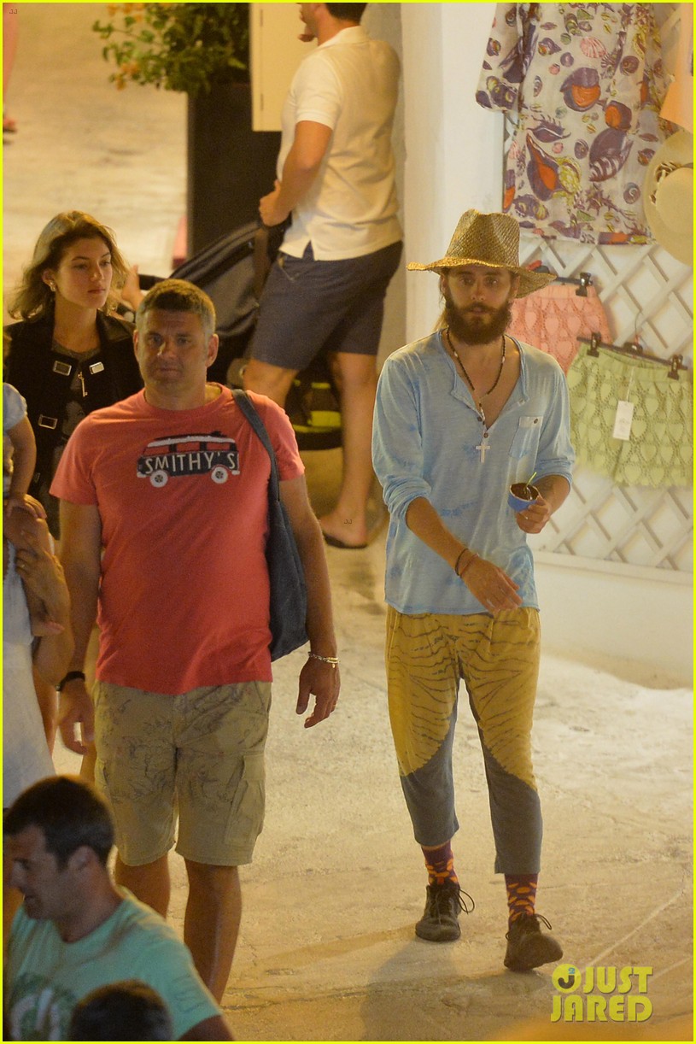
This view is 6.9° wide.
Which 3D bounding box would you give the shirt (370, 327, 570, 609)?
[{"bbox_3d":[0.300,-0.111,13.867,0.480,0.660,0.310,-2,15,-8],"label":"shirt"}]

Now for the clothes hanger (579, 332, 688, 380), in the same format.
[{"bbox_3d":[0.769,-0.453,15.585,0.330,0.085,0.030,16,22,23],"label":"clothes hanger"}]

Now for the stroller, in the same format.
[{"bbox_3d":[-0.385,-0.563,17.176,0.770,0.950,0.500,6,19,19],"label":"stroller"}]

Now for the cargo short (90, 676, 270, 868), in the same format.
[{"bbox_3d":[-0.372,0.530,13.012,0.390,0.470,0.290,3,18,9],"label":"cargo short"}]

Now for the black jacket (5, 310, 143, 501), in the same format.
[{"bbox_3d":[-0.678,-0.289,14.389,0.410,0.500,0.270,-2,15,-6],"label":"black jacket"}]

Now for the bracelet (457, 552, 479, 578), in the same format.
[{"bbox_3d":[0.284,0.100,13.758,0.030,0.056,0.066,38,73,20],"label":"bracelet"}]

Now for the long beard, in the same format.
[{"bbox_3d":[0.307,-0.481,13.707,0.165,0.135,0.120,-1,7,-3],"label":"long beard"}]

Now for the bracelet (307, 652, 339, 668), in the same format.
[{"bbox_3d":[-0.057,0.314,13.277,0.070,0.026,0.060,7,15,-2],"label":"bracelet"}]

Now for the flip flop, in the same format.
[{"bbox_3d":[-0.034,0.049,17.811,0.270,0.050,0.105,14,20,42],"label":"flip flop"}]

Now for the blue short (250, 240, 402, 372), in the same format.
[{"bbox_3d":[-0.058,-0.630,16.421,0.380,0.420,0.360,6,18,17],"label":"blue short"}]

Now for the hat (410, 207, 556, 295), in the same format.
[{"bbox_3d":[0.307,-0.611,13.281,0.345,0.155,0.370,3,8,-1],"label":"hat"}]

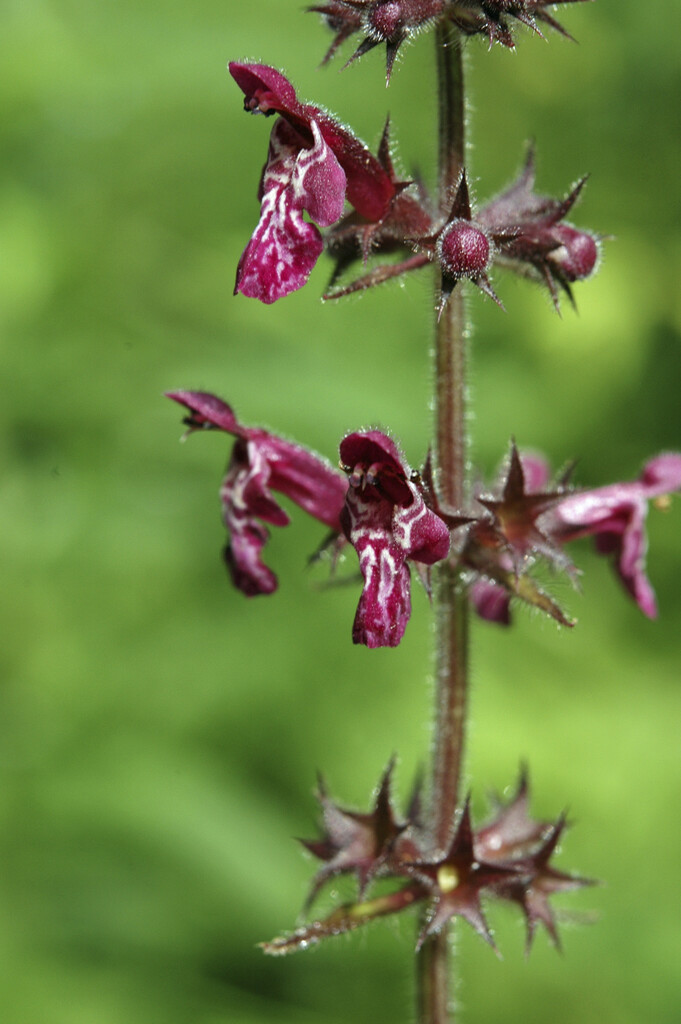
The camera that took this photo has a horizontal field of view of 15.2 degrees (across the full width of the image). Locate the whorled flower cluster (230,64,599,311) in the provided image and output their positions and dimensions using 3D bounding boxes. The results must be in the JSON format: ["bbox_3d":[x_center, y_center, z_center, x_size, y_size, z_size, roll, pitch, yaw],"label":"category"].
[{"bbox_3d":[0.004,-0.019,0.149,0.021,0.014,0.018,1,5,0],"label":"whorled flower cluster"}]

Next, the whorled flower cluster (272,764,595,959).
[{"bbox_3d":[0.005,0.021,0.152,0.019,0.010,0.017,1,5,0],"label":"whorled flower cluster"}]

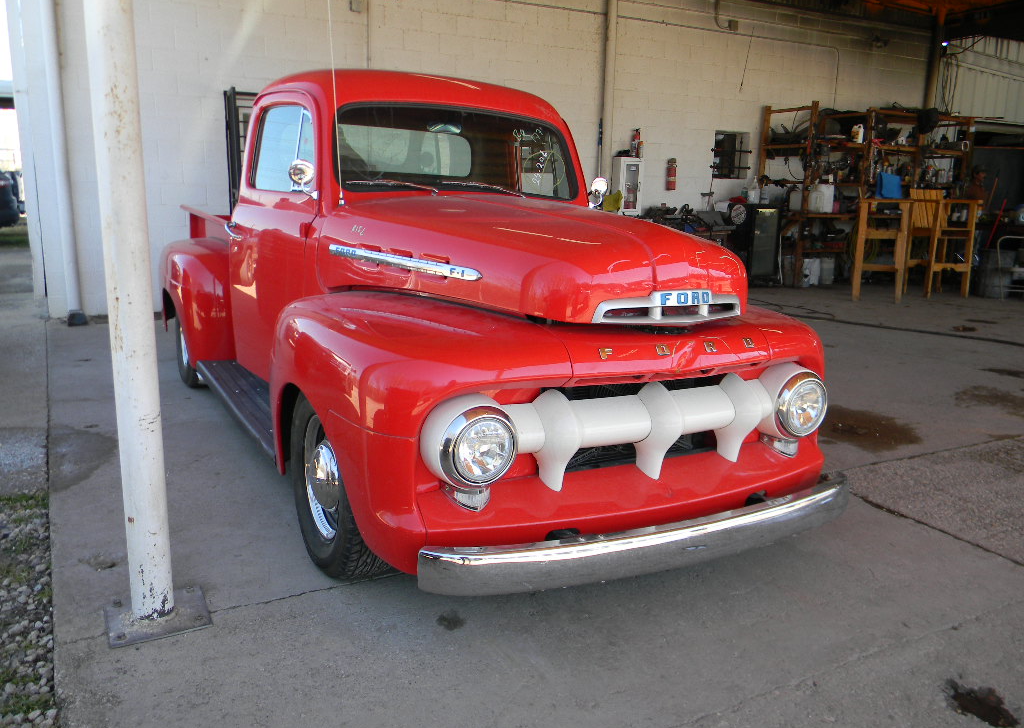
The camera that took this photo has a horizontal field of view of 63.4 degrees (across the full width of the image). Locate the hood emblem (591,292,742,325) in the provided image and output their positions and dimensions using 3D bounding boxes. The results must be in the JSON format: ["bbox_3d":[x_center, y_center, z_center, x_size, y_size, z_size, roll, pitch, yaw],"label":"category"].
[{"bbox_3d":[0.474,-0.170,2.371,0.545,0.095,0.106,-4,13,-28],"label":"hood emblem"}]

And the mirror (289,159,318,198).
[{"bbox_3d":[-0.814,-0.725,3.236,0.108,0.155,0.080,-4,13,-28],"label":"mirror"}]

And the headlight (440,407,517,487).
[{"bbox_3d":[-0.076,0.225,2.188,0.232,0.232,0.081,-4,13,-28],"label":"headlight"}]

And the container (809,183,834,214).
[{"bbox_3d":[4.185,-2.238,11.200,0.250,0.420,0.220,-5,13,-28],"label":"container"}]

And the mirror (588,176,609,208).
[{"bbox_3d":[0.405,-0.801,3.881,0.108,0.155,0.080,-4,13,-28],"label":"mirror"}]

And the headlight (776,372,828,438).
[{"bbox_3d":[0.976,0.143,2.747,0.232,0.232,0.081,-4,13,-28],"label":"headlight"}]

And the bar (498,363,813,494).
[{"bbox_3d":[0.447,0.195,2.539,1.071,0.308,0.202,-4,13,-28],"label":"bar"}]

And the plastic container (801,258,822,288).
[{"bbox_3d":[4.036,-1.237,11.200,0.200,0.370,0.190,-5,13,-28],"label":"plastic container"}]

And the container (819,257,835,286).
[{"bbox_3d":[4.303,-1.274,11.350,0.240,0.370,0.240,-5,13,-28],"label":"container"}]

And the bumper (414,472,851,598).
[{"bbox_3d":[0.482,0.501,2.455,1.586,0.134,0.162,-4,13,-28],"label":"bumper"}]

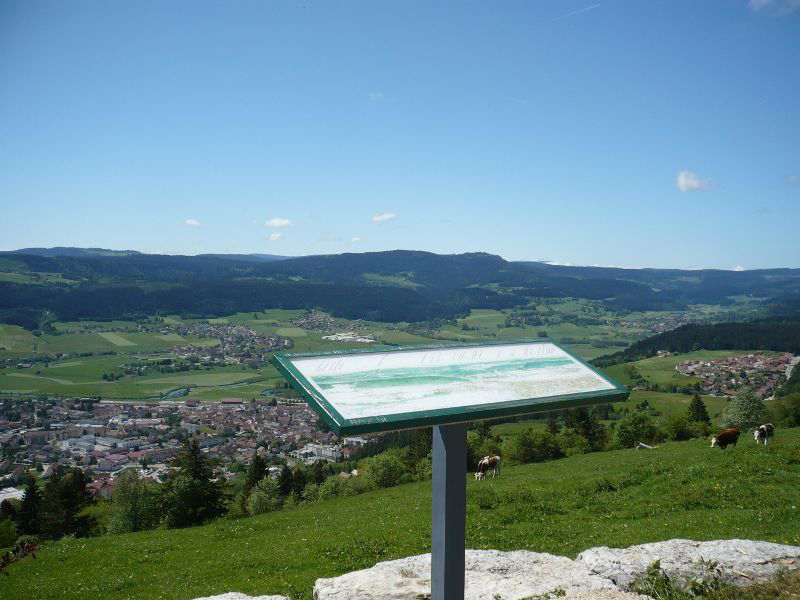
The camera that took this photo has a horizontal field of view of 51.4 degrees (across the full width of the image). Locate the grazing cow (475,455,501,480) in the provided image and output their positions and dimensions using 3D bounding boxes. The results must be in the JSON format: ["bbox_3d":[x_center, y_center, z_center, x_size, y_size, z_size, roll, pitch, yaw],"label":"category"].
[{"bbox_3d":[5.364,10.286,51.000,0.700,1.420,2.100,2,3,33],"label":"grazing cow"}]

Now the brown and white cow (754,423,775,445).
[{"bbox_3d":[24.554,9.039,56.000,0.700,1.420,2.150,2,3,42],"label":"brown and white cow"}]

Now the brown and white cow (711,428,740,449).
[{"bbox_3d":[21.517,9.209,55.000,2.150,1.400,0.720,-1,3,-28],"label":"brown and white cow"}]

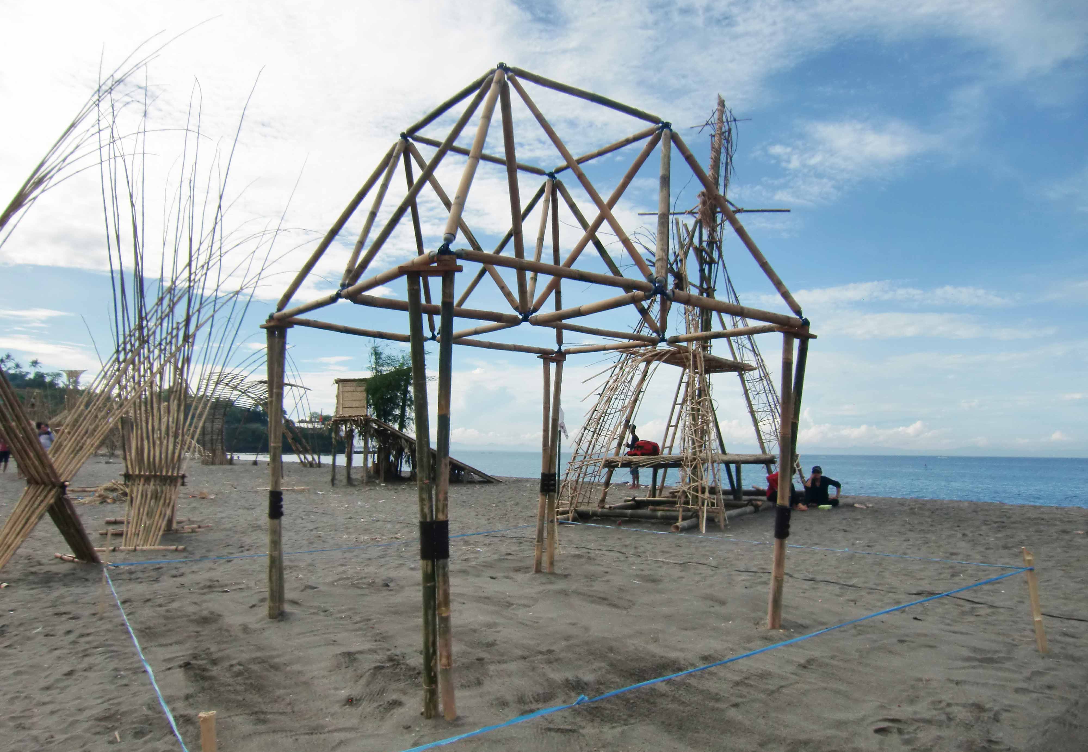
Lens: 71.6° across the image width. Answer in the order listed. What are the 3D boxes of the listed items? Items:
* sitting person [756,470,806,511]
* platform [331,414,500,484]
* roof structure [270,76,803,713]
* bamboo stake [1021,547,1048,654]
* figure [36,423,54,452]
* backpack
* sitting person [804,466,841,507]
[{"bbox_3d":[4.715,2.232,14.839,0.850,0.775,0.600,-3,-7,33],"label":"sitting person"},{"bbox_3d":[-3.371,1.942,20.190,4.440,1.829,1.600,2,-6,-16],"label":"platform"},{"bbox_3d":[-0.178,-0.069,6.476,3.450,4.300,3.450,5,-7,-36],"label":"roof structure"},{"bbox_3d":[3.297,1.509,5.070,0.065,0.695,0.045,-7,-6,11],"label":"bamboo stake"},{"bbox_3d":[-13.225,2.034,19.919,0.500,1.620,0.350,2,-6,-17],"label":"figure"},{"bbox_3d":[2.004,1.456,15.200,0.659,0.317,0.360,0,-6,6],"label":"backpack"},{"bbox_3d":[5.502,2.189,14.940,0.720,0.797,0.650,-1,-6,11],"label":"sitting person"}]

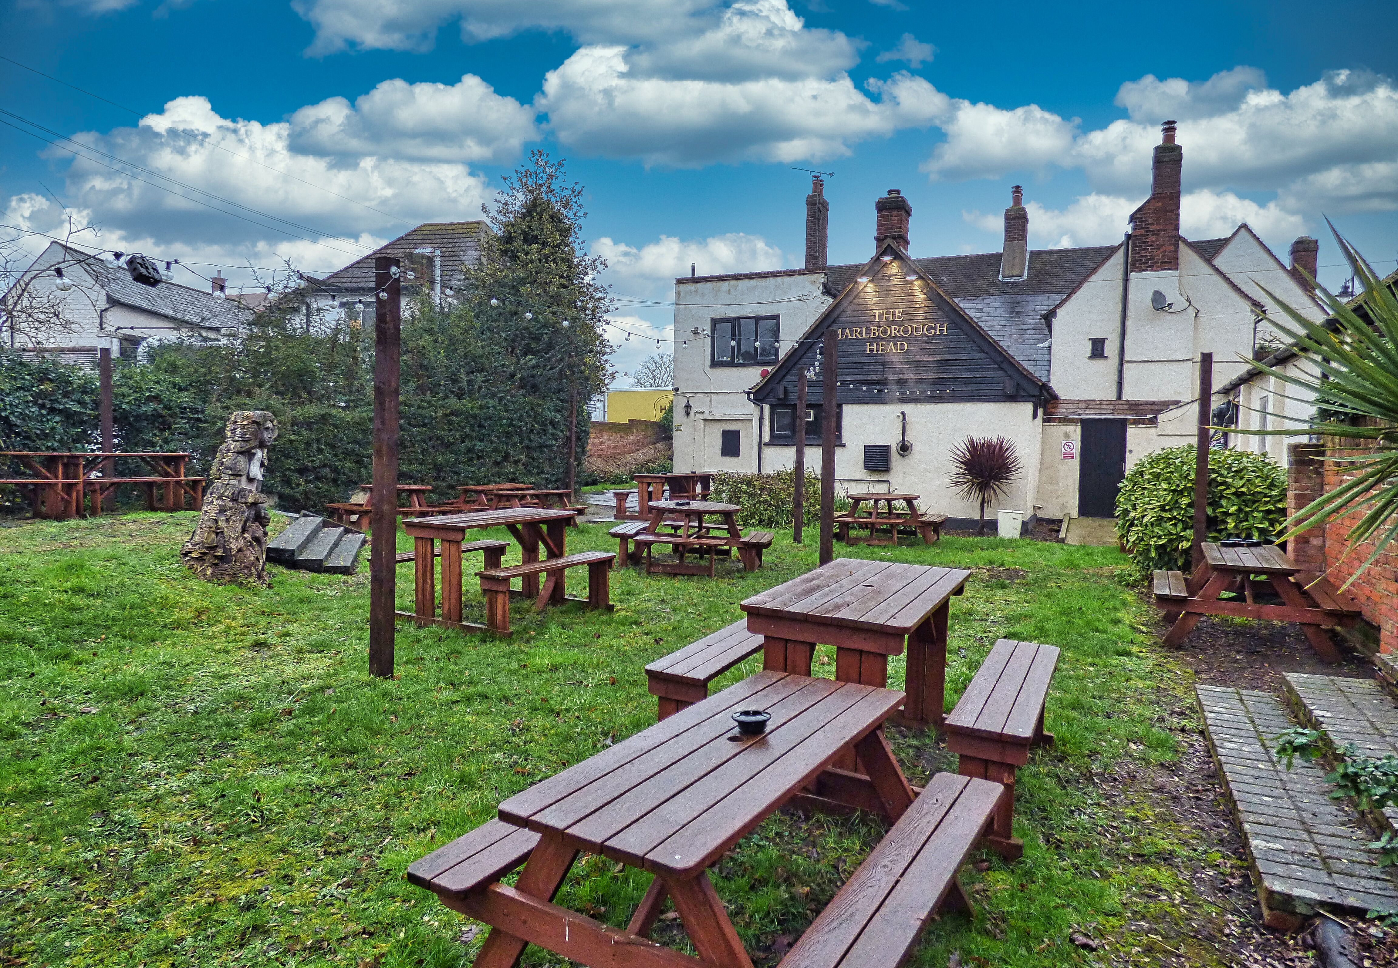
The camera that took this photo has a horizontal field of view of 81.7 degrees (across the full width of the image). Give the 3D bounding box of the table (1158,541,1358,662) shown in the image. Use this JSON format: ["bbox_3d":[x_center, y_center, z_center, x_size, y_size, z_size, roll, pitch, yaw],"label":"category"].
[{"bbox_3d":[4.651,0.953,6.887,1.330,0.705,1.470,3,4,29],"label":"table"}]

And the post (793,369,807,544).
[{"bbox_3d":[1.542,-0.414,12.381,0.120,2.670,0.120,2,4,17],"label":"post"}]

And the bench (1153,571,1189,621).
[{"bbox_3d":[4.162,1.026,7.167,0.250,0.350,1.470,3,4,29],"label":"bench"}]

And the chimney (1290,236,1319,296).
[{"bbox_3d":[14.983,-5.368,20.000,0.660,1.500,0.680,2,3,24],"label":"chimney"}]

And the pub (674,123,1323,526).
[{"bbox_3d":[7.479,-3.823,20.553,14.700,8.800,11.500,2,3,24],"label":"pub"}]

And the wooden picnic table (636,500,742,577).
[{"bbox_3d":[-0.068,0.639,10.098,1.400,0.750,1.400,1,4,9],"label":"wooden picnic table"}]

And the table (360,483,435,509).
[{"bbox_3d":[-5.201,0.416,13.920,1.270,0.740,1.250,-1,3,-20],"label":"table"}]

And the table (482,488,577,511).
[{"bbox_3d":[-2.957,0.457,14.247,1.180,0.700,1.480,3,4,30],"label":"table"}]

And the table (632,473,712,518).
[{"bbox_3d":[-0.523,0.253,15.635,0.790,0.860,1.450,3,4,32],"label":"table"}]

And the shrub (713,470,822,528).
[{"bbox_3d":[1.248,0.295,14.671,1.950,1.100,1.000,2,3,24],"label":"shrub"}]

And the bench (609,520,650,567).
[{"bbox_3d":[-0.865,0.771,10.237,0.320,0.425,1.080,1,4,9],"label":"bench"}]

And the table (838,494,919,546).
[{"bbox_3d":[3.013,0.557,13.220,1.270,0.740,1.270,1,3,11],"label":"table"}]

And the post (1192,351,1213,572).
[{"bbox_3d":[6.019,-0.209,9.624,0.118,2.720,0.118,3,4,29],"label":"post"}]

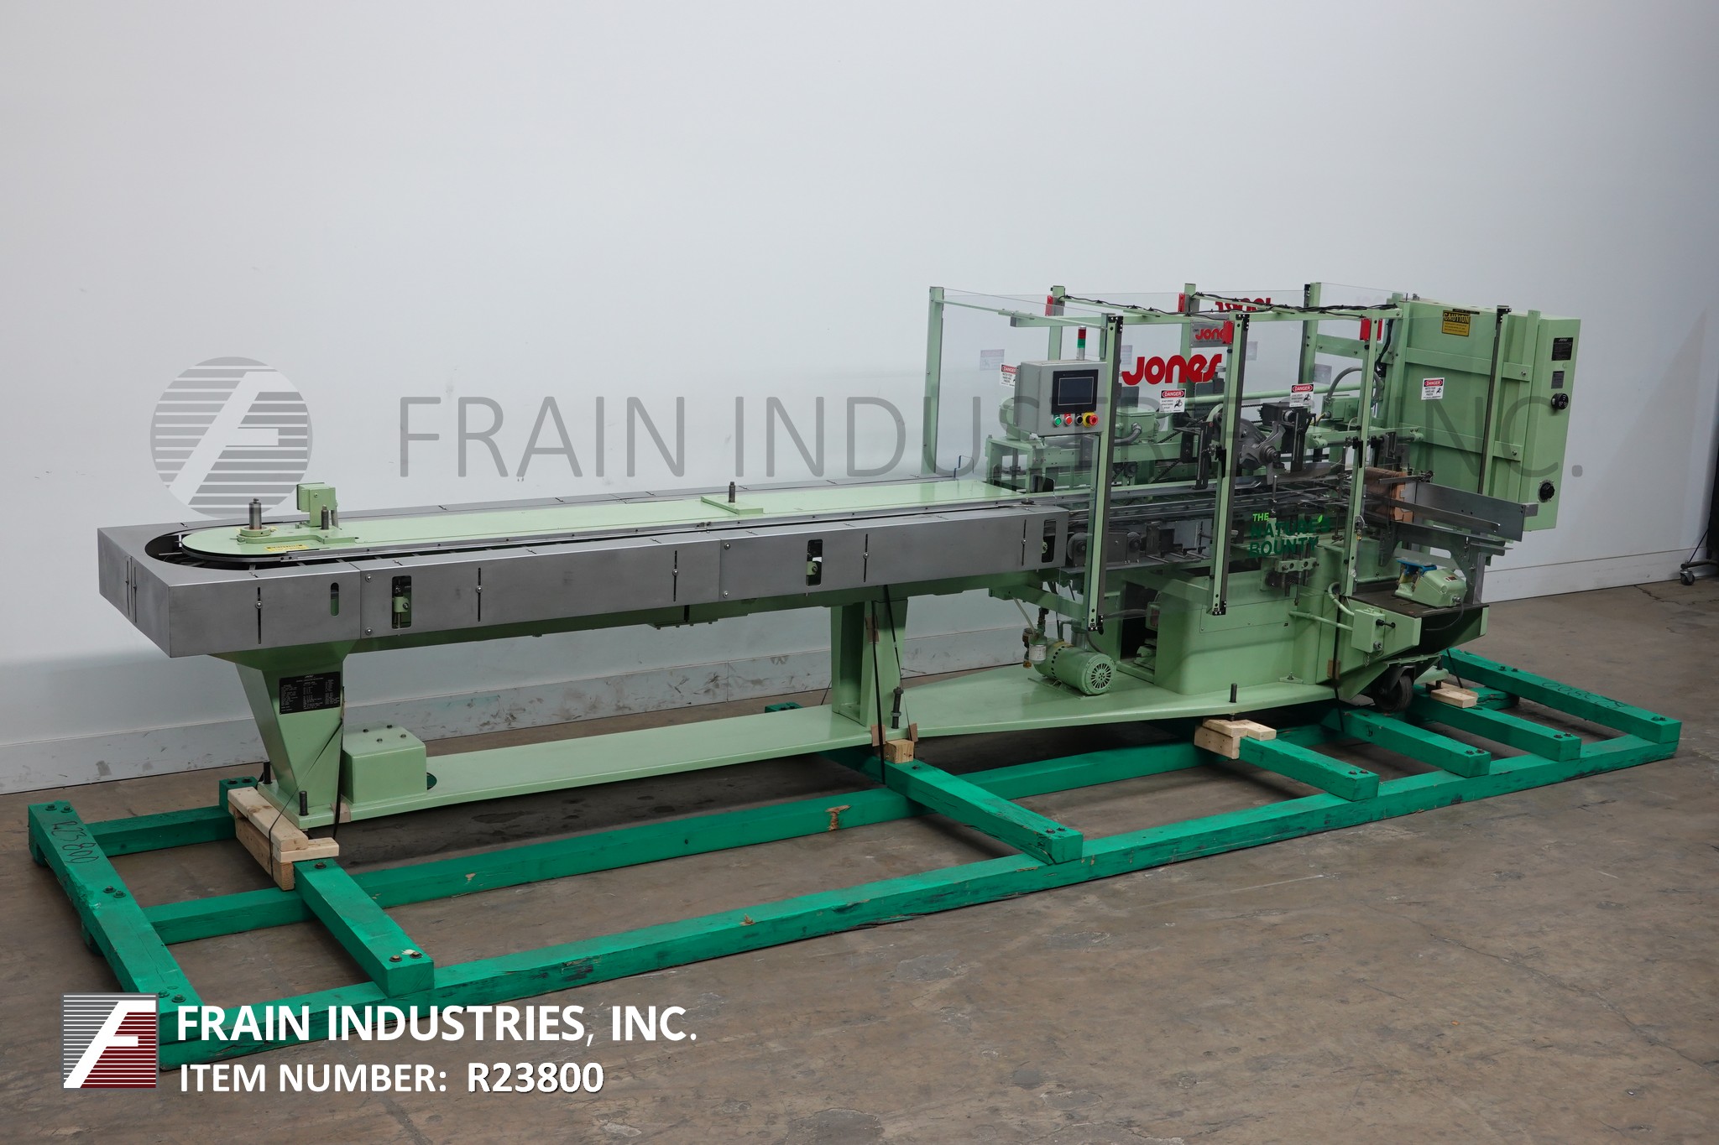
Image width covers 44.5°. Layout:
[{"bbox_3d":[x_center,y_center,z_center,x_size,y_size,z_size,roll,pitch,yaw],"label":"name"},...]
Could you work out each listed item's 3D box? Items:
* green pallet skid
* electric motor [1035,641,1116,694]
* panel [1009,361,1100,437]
[{"bbox_3d":[0.338,0.831,8.393,6.641,0.176,1.909,-6,15,-32],"label":"green pallet skid"},{"bbox_3d":[0.911,0.395,8.880,0.168,0.173,0.320,-8,17,-36],"label":"electric motor"},{"bbox_3d":[0.762,-0.662,7.914,0.305,0.262,0.162,-6,15,-32],"label":"panel"}]

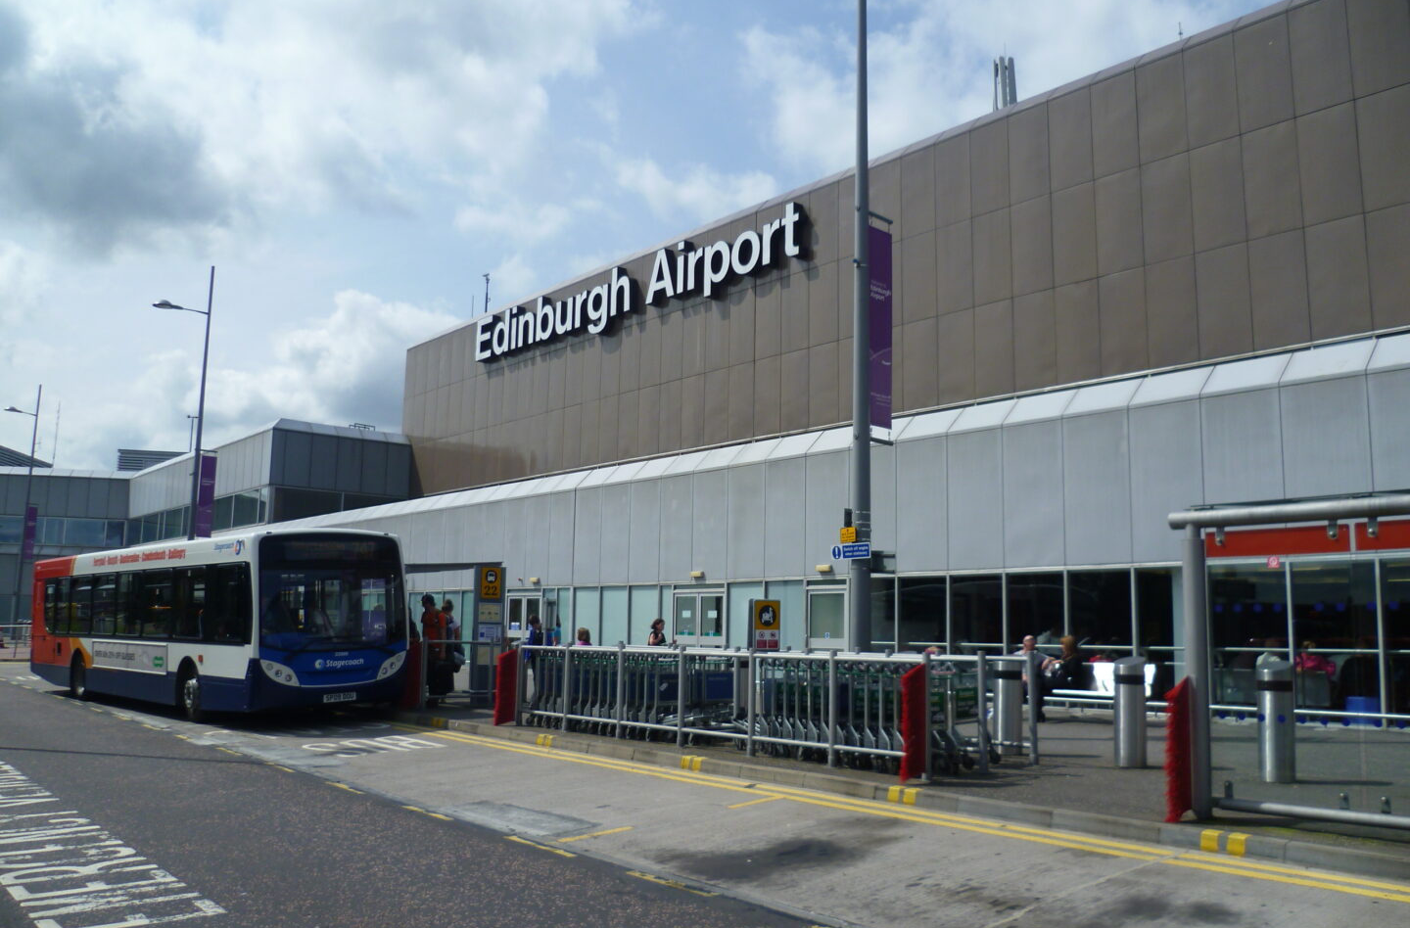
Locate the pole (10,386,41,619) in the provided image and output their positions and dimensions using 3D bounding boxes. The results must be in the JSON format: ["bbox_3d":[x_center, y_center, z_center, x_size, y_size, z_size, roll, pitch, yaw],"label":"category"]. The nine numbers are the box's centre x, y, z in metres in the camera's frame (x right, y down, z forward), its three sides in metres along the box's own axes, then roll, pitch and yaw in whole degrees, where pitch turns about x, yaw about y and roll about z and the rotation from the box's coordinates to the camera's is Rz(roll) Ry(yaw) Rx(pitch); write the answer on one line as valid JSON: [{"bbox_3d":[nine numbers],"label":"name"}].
[{"bbox_3d":[-34.657,2.640,58.245,0.240,13.400,0.240,9,-11,-40],"label":"pole"}]

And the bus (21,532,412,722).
[{"bbox_3d":[-9.596,3.030,21.407,2.500,2.900,12.100,9,-12,-42],"label":"bus"}]

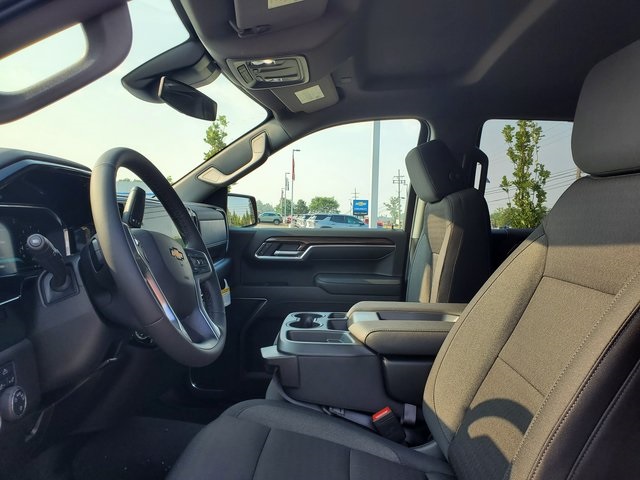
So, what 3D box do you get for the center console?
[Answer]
[{"bbox_3d":[0.141,0.277,1.185,0.580,0.215,0.360,1,3,0],"label":"center console"}]

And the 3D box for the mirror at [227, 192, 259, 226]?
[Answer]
[{"bbox_3d":[-0.418,-0.143,2.324,0.110,0.190,0.240,3,4,32],"label":"mirror"}]

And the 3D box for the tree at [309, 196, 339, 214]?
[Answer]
[{"bbox_3d":[0.832,-6.553,100.000,6.400,5.000,6.000,1,3,0],"label":"tree"}]

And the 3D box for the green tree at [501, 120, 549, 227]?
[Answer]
[{"bbox_3d":[5.101,-1.239,11.949,1.250,4.400,1.250,1,3,0],"label":"green tree"}]

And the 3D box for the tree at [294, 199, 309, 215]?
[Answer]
[{"bbox_3d":[-4.131,-6.809,109.799,3.400,5.300,3.400,1,3,0],"label":"tree"}]

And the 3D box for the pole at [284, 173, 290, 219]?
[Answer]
[{"bbox_3d":[-5.003,-6.389,74.000,0.800,7.700,0.400,1,3,0],"label":"pole"}]

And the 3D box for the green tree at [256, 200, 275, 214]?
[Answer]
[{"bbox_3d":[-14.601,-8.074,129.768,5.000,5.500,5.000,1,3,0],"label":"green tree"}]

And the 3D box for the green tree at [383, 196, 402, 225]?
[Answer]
[{"bbox_3d":[7.266,-2.643,47.922,2.000,3.600,2.000,1,3,0],"label":"green tree"}]

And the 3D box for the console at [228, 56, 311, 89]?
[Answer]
[{"bbox_3d":[-0.112,-0.413,1.165,0.170,0.040,0.230,-3,3,3],"label":"console"}]

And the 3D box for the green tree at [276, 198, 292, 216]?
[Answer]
[{"bbox_3d":[-8.013,-6.864,109.799,3.800,5.300,3.800,1,3,0],"label":"green tree"}]

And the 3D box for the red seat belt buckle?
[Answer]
[{"bbox_3d":[0.143,0.384,0.985,0.045,0.080,0.027,-30,2,0],"label":"red seat belt buckle"}]

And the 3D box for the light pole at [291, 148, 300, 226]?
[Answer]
[{"bbox_3d":[-2.297,-4.785,46.000,0.900,7.700,0.400,1,3,0],"label":"light pole"}]

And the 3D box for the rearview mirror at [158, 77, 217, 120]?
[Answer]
[{"bbox_3d":[-0.322,-0.335,1.165,0.045,0.068,0.250,15,6,14],"label":"rearview mirror"}]

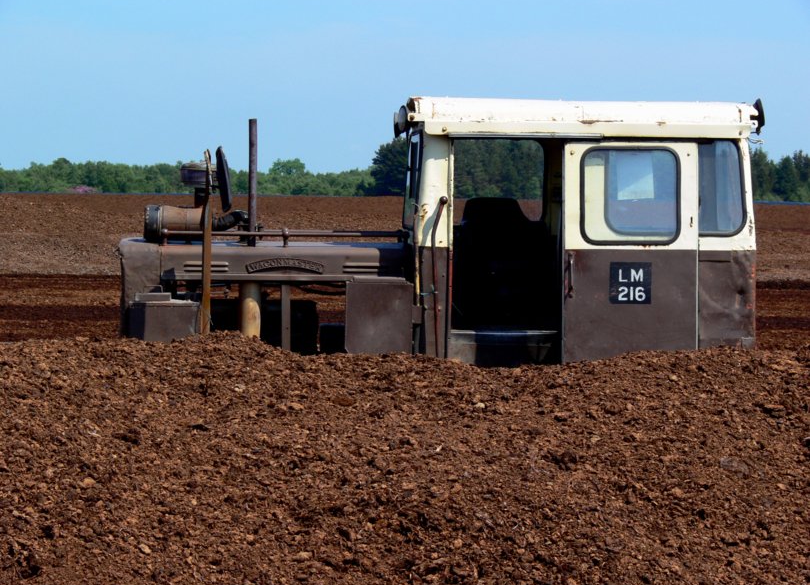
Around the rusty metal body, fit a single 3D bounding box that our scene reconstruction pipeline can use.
[{"bbox_3d":[0.193,-0.302,20.200,4.692,2.250,1.750,0,2,-7],"label":"rusty metal body"}]

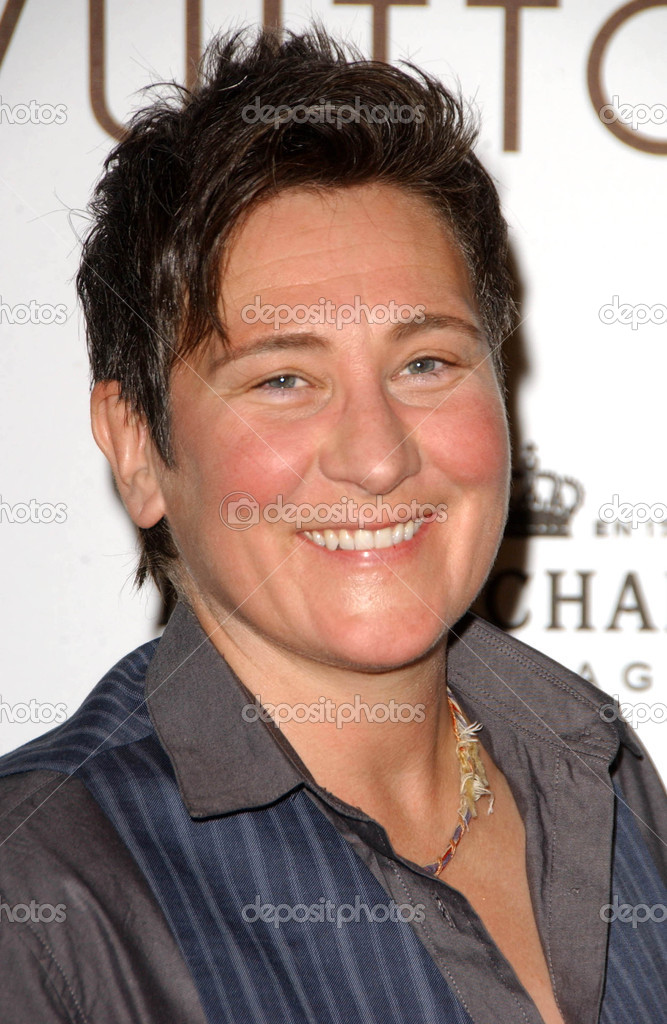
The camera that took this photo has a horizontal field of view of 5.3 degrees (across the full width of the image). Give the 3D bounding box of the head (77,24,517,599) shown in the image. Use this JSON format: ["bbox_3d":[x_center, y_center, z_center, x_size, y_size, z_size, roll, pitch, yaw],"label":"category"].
[{"bbox_3d":[-0.013,-0.069,2.970,0.177,0.256,0.225,-5,0,-15],"label":"head"}]

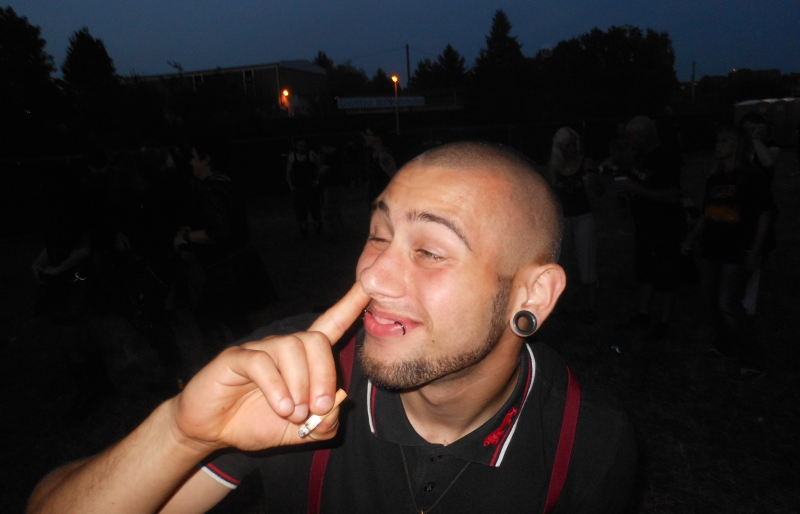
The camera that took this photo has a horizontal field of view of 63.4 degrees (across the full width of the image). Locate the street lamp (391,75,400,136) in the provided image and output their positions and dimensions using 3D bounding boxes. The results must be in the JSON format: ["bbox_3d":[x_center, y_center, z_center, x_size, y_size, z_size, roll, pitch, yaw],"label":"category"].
[{"bbox_3d":[-0.186,-9.678,45.533,0.400,5.850,0.600,-2,11,6],"label":"street lamp"}]

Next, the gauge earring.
[{"bbox_3d":[0.107,0.057,0.558,0.022,0.022,0.011,8,-3,-9],"label":"gauge earring"}]

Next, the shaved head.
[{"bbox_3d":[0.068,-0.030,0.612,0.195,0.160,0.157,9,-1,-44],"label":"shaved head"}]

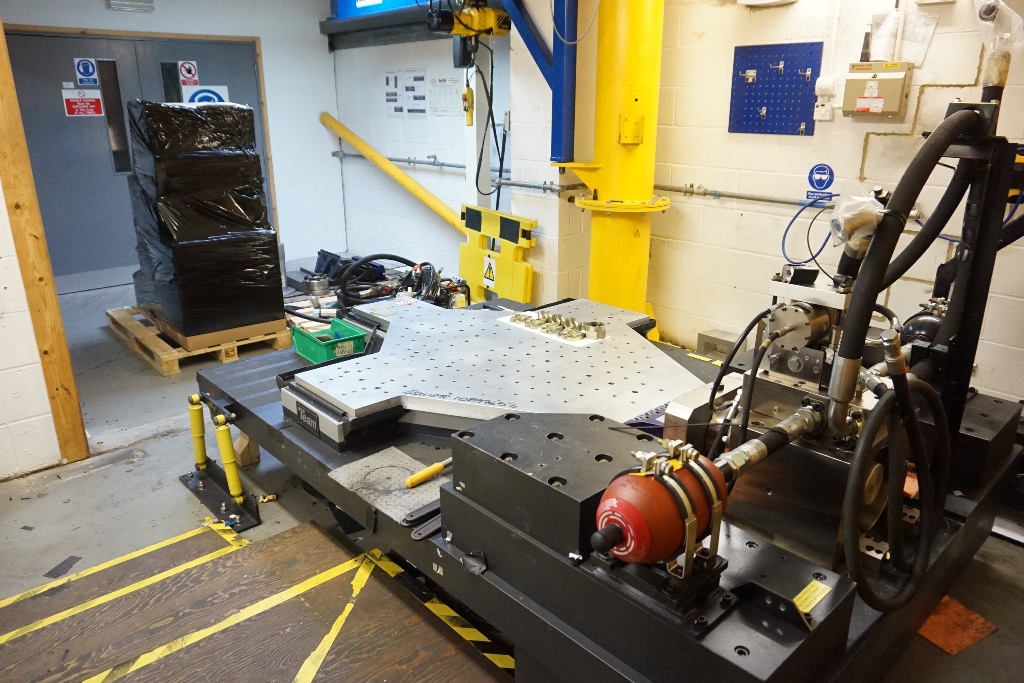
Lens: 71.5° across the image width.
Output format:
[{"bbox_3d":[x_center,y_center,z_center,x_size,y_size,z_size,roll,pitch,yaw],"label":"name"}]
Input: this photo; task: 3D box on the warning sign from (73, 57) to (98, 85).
[{"bbox_3d":[-3.332,-2.114,5.579,0.147,0.196,0.010,-17,25,-42],"label":"warning sign"}]

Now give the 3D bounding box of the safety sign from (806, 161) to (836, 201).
[{"bbox_3d":[1.625,-0.836,3.740,0.010,0.189,0.138,-17,25,-42],"label":"safety sign"}]

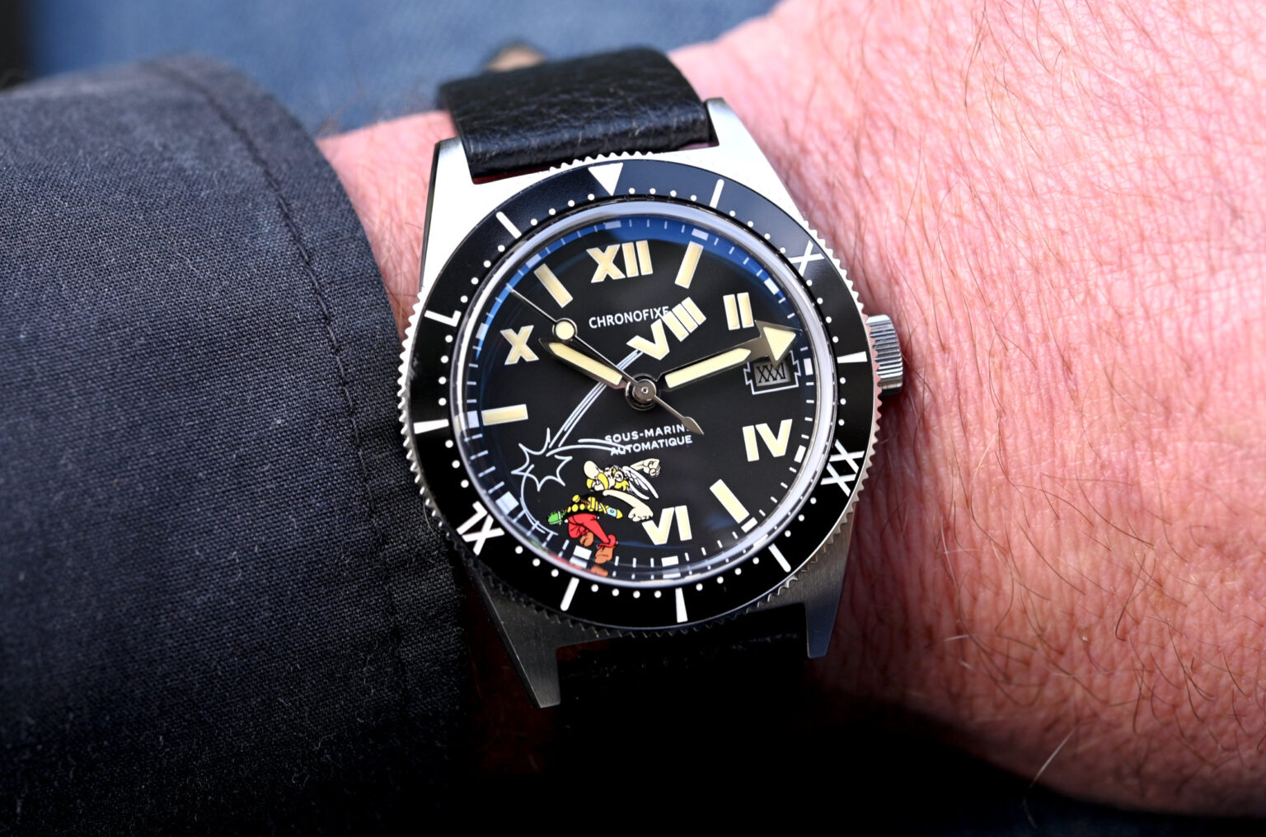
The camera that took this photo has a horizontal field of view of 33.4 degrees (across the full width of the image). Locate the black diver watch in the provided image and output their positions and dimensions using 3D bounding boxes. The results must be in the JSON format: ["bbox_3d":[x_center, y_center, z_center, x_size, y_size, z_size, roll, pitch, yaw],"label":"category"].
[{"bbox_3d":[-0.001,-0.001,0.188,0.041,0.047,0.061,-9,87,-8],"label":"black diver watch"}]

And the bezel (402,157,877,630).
[{"bbox_3d":[0.001,-0.002,0.169,0.038,0.004,0.038,-9,87,-8],"label":"bezel"}]

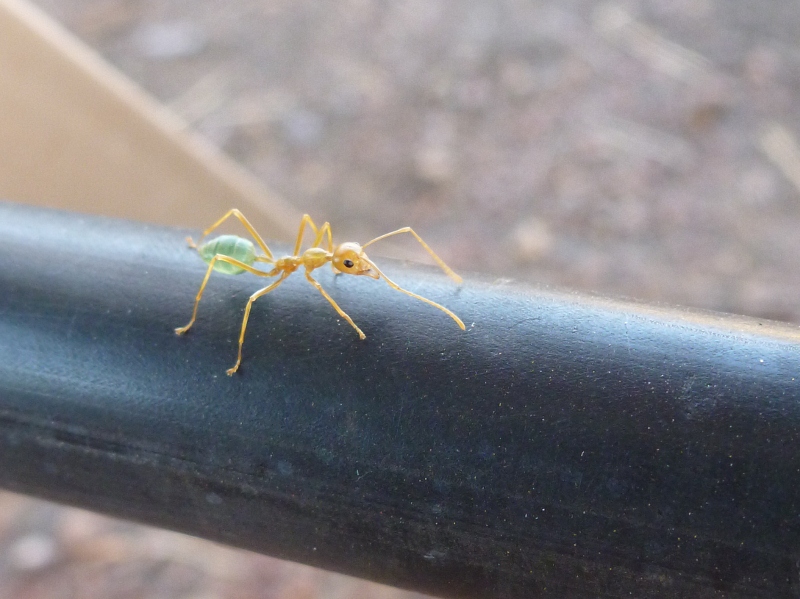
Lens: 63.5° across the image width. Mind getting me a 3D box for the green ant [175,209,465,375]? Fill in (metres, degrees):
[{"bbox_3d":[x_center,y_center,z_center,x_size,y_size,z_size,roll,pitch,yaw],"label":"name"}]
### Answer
[{"bbox_3d":[-0.005,-0.001,0.033,0.017,0.005,0.008,9,47,10],"label":"green ant"}]

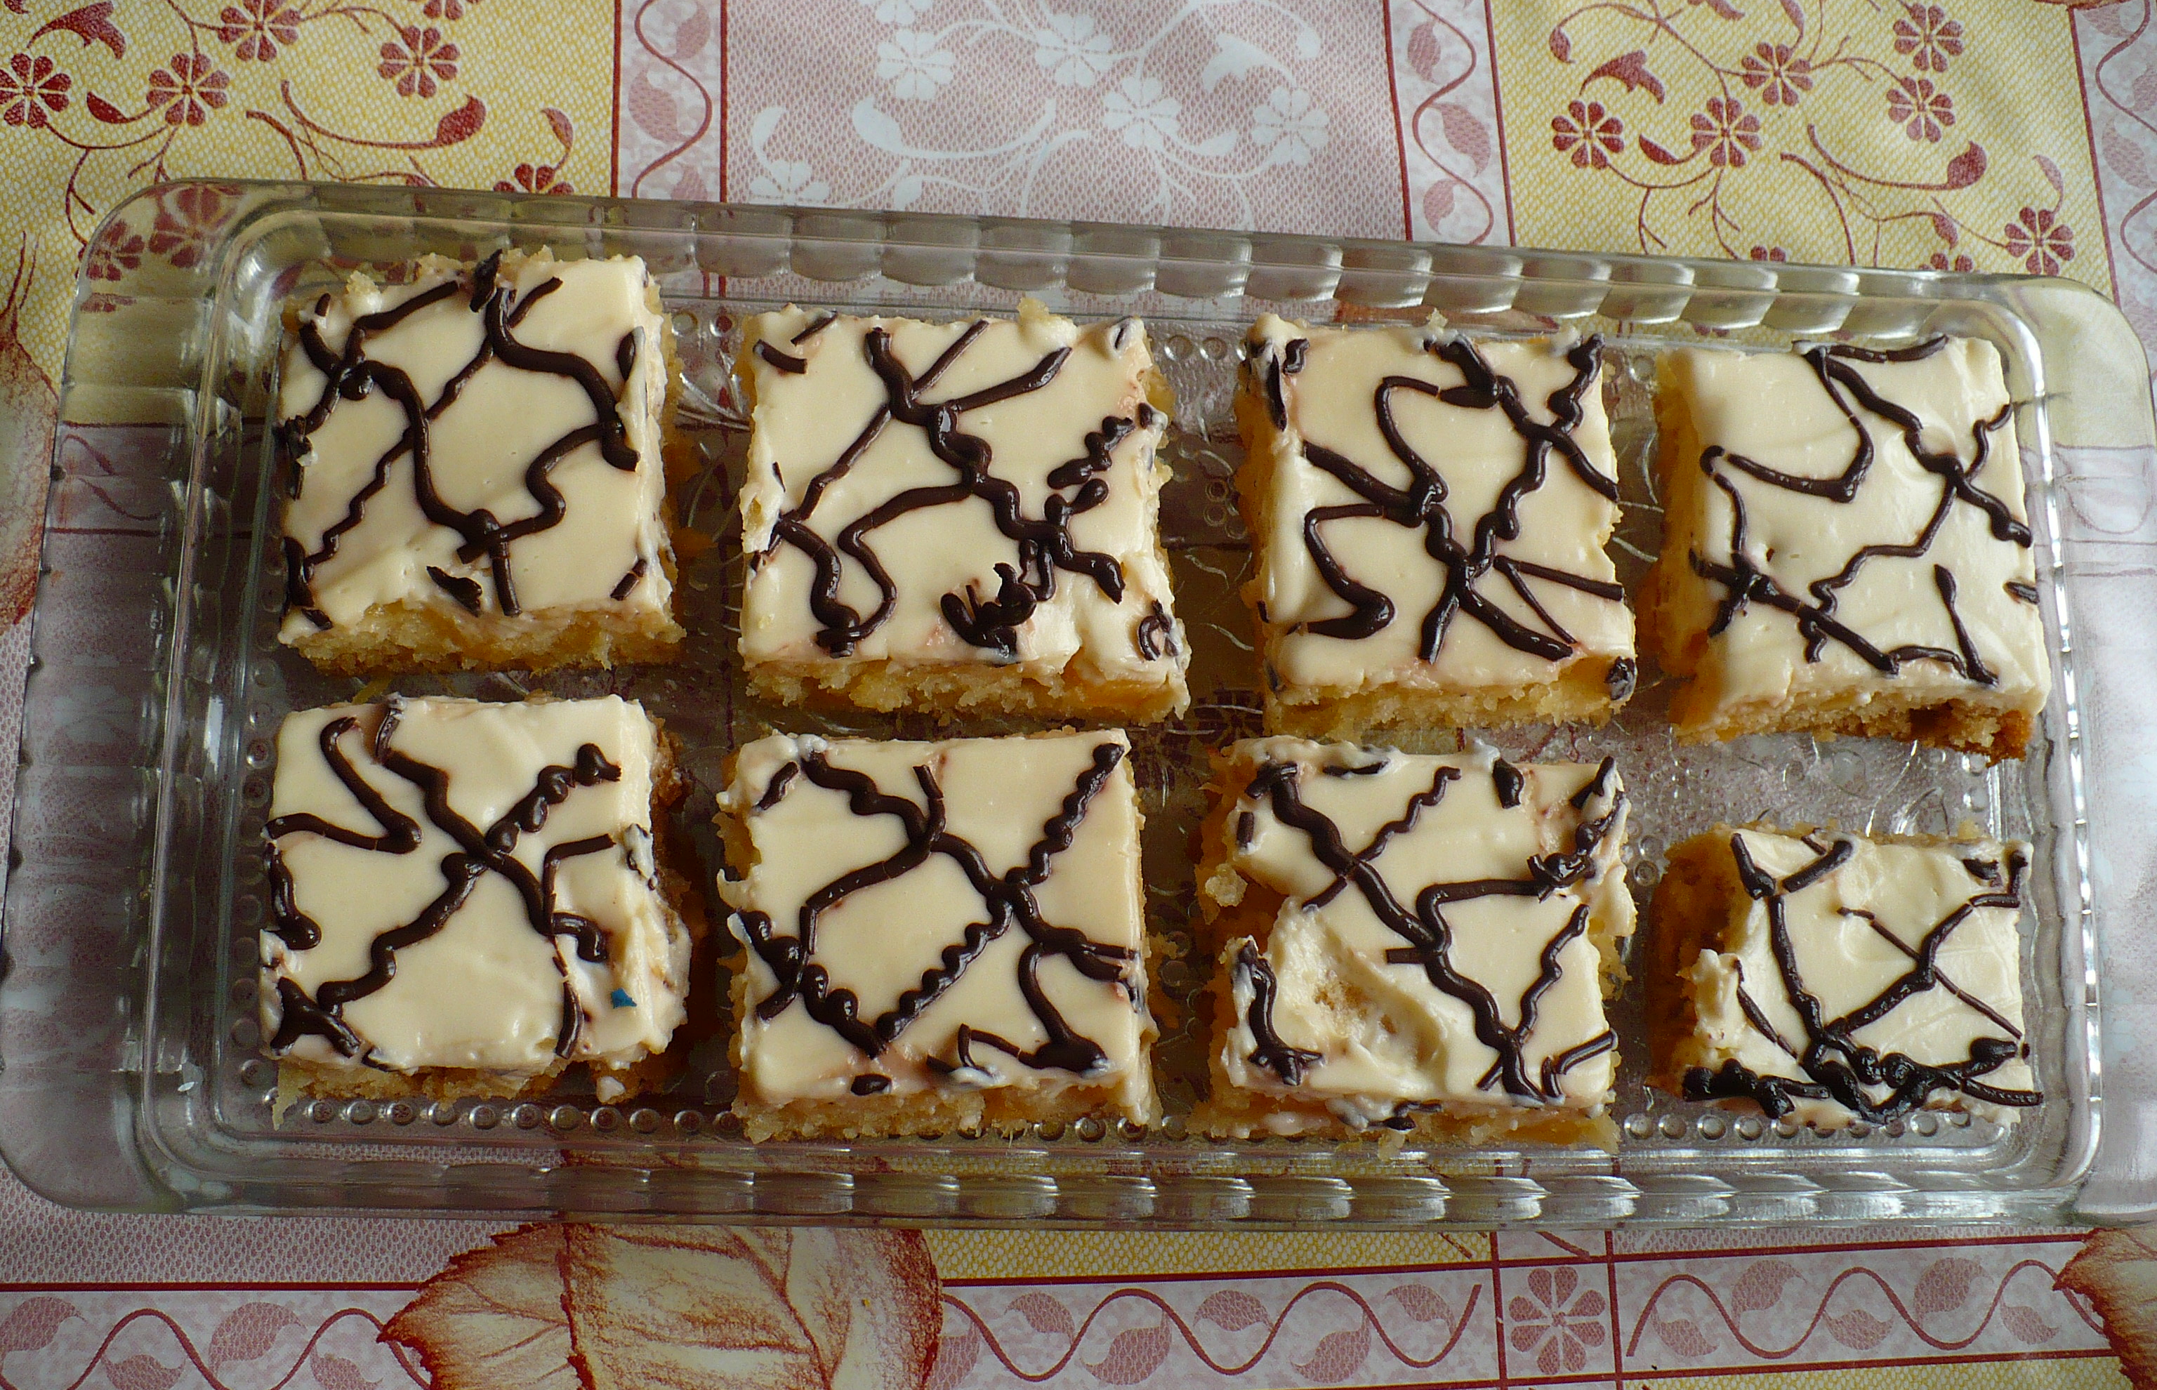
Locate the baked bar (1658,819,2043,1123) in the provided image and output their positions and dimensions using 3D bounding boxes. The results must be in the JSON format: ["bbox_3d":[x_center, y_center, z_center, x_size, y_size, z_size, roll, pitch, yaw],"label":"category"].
[{"bbox_3d":[0.132,0.049,0.400,0.060,0.022,0.046,5,76,-5],"label":"baked bar"}]

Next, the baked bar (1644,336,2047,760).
[{"bbox_3d":[0.138,-0.026,0.418,0.059,0.022,0.073,0,77,-6],"label":"baked bar"}]

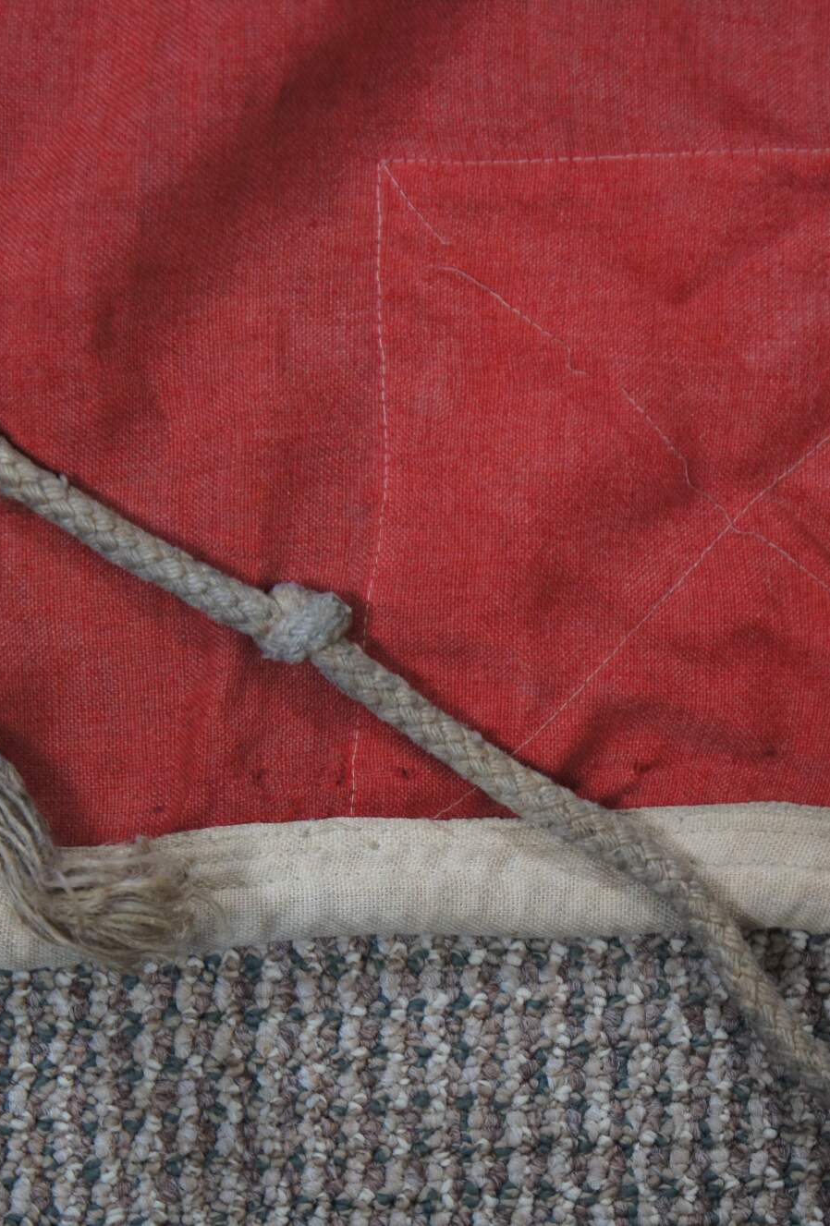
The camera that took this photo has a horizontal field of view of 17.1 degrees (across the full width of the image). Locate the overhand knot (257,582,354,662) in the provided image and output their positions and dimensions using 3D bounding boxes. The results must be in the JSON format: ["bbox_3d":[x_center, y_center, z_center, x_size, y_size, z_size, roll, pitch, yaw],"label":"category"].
[{"bbox_3d":[-0.020,0.002,0.490,0.016,0.013,0.015,25,83,1],"label":"overhand knot"}]

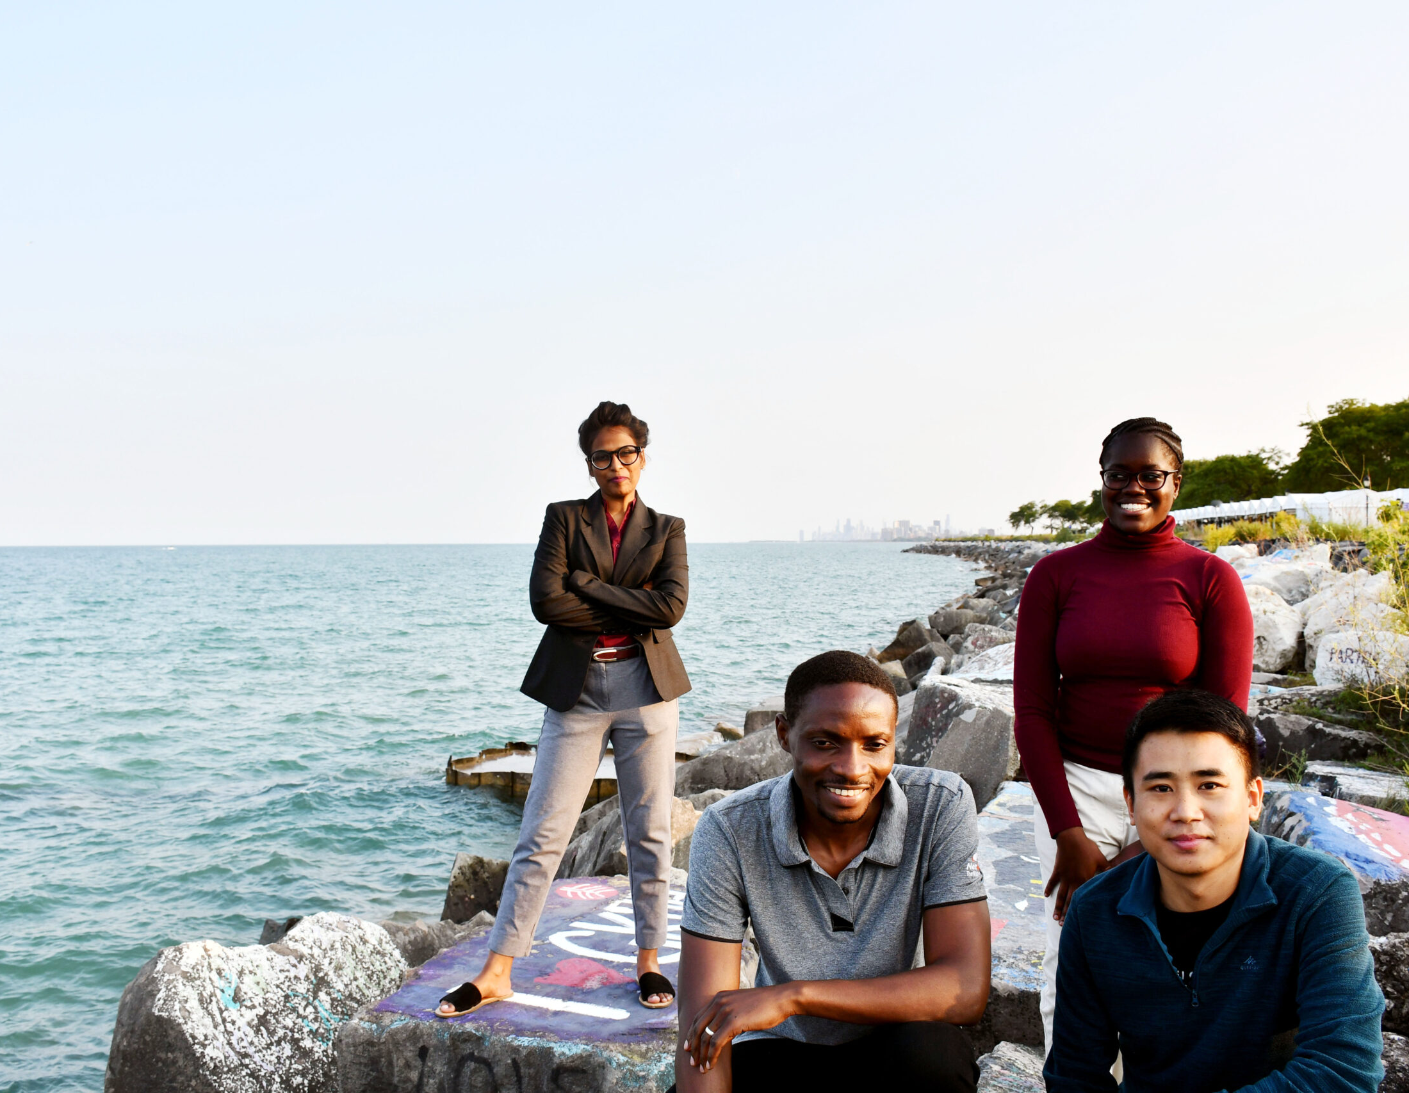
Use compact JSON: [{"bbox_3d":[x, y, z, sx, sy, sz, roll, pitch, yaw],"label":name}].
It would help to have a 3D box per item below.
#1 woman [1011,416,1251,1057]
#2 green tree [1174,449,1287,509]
[{"bbox_3d":[0.851,0.555,2.450,0.480,1.620,0.320,0,0,19],"label":"woman"},{"bbox_3d":[63.835,-7.260,150.000,14.000,9.500,12.000,0,0,0],"label":"green tree"}]

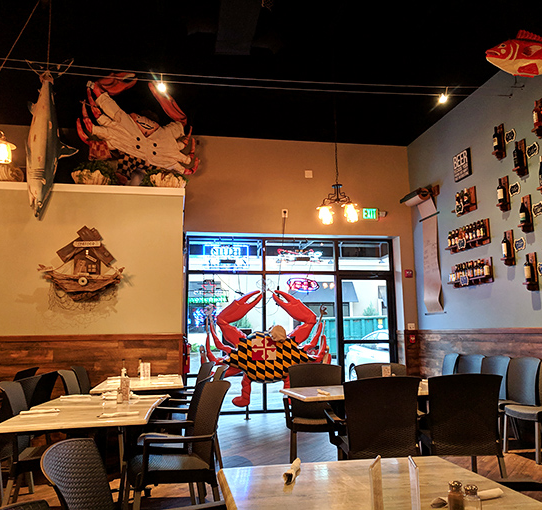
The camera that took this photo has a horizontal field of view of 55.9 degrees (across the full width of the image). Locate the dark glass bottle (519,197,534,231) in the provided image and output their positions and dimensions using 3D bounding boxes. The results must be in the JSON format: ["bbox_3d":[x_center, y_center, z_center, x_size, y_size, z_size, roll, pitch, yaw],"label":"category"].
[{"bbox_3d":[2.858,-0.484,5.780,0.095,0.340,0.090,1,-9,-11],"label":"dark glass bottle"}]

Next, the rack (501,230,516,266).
[{"bbox_3d":[2.800,-0.085,6.050,0.105,0.420,0.125,1,-9,-10],"label":"rack"}]

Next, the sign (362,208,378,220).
[{"bbox_3d":[1.635,-0.670,8.367,0.270,0.205,0.050,1,-9,-10],"label":"sign"}]

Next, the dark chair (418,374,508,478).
[{"bbox_3d":[1.272,1.278,3.565,0.580,0.917,0.600,1,-9,-10],"label":"dark chair"}]

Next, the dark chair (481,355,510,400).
[{"bbox_3d":[2.443,1.635,5.897,0.580,0.900,0.490,2,-9,-16],"label":"dark chair"}]

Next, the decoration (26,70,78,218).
[{"bbox_3d":[-2.427,-1.276,5.662,0.550,1.750,0.350,1,-9,-10],"label":"decoration"}]

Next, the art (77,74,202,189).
[{"bbox_3d":[-1.646,-1.510,6.414,1.470,1.480,0.500,1,-9,-10],"label":"art"}]

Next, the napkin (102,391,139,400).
[{"bbox_3d":[-1.079,1.014,3.690,0.250,0.052,0.060,1,-9,-10],"label":"napkin"}]

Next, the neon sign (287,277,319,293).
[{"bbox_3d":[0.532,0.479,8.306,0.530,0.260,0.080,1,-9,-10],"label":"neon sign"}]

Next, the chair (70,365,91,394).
[{"bbox_3d":[-1.651,1.548,4.978,0.580,0.900,0.550,1,-9,-10],"label":"chair"}]

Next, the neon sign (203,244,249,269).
[{"bbox_3d":[-0.684,0.009,7.893,0.730,0.420,0.090,1,-9,-10],"label":"neon sign"}]

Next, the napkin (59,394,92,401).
[{"bbox_3d":[-1.352,0.980,3.553,0.210,0.038,0.045,1,-9,-11],"label":"napkin"}]

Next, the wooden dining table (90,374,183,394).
[{"bbox_3d":[-1.238,1.608,4.911,0.765,0.750,1.240,1,-9,-10],"label":"wooden dining table"}]

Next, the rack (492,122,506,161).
[{"bbox_3d":[2.727,-1.350,6.113,0.118,0.430,0.120,1,-9,-10],"label":"rack"}]

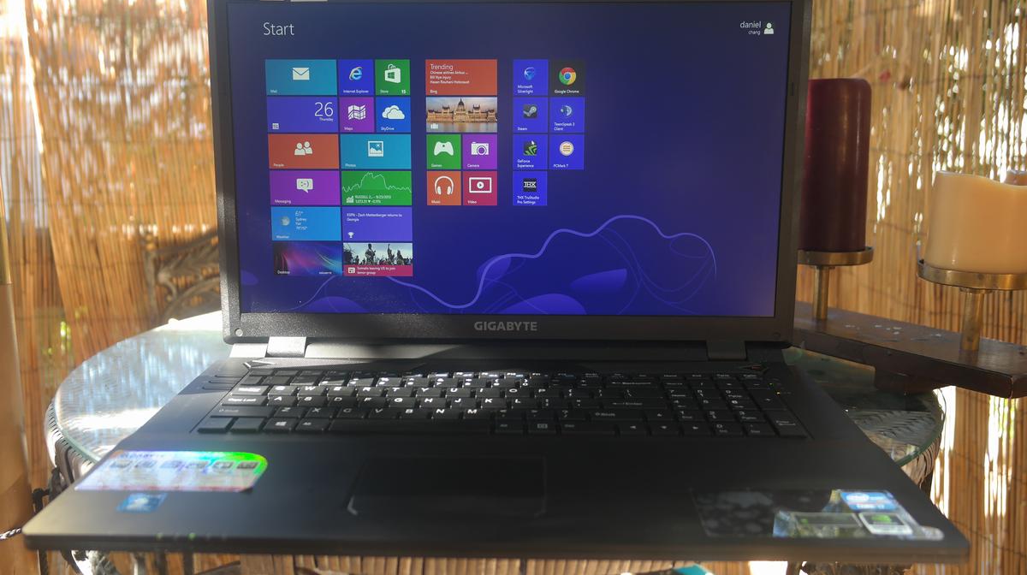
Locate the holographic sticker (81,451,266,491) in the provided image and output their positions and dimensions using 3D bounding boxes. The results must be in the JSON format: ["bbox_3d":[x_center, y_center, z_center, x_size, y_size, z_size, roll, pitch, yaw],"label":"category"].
[{"bbox_3d":[-0.170,0.093,0.436,0.084,0.001,0.044,0,14,1],"label":"holographic sticker"}]

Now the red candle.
[{"bbox_3d":[0.274,-0.102,0.746,0.070,0.150,0.070,-1,10,0],"label":"red candle"}]

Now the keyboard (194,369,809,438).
[{"bbox_3d":[-0.007,0.070,0.528,0.344,0.006,0.103,0,14,1],"label":"keyboard"}]

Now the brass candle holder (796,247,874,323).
[{"bbox_3d":[0.276,-0.004,0.762,0.083,0.066,0.083,-1,10,0],"label":"brass candle holder"}]

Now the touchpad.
[{"bbox_3d":[-0.031,0.097,0.421,0.093,0.003,0.063,0,14,1],"label":"touchpad"}]

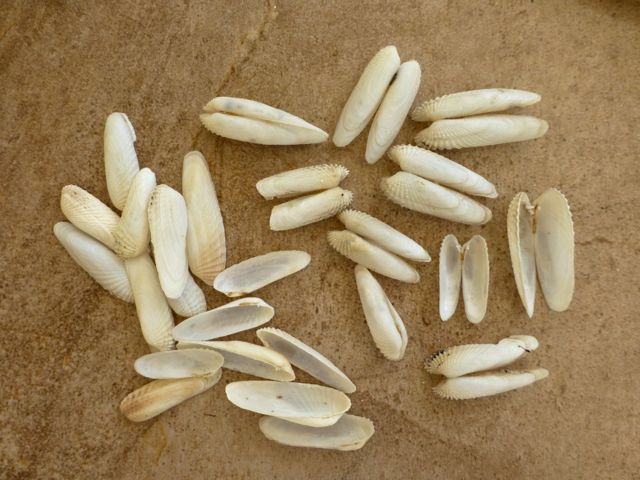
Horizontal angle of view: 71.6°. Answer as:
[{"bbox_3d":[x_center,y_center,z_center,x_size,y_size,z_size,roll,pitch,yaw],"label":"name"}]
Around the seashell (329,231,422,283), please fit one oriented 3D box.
[{"bbox_3d":[0.032,0.010,0.260,0.057,0.012,0.014,26,82,4],"label":"seashell"}]

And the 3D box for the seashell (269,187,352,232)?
[{"bbox_3d":[-0.006,-0.019,0.266,0.051,0.011,0.016,-17,81,-3],"label":"seashell"}]

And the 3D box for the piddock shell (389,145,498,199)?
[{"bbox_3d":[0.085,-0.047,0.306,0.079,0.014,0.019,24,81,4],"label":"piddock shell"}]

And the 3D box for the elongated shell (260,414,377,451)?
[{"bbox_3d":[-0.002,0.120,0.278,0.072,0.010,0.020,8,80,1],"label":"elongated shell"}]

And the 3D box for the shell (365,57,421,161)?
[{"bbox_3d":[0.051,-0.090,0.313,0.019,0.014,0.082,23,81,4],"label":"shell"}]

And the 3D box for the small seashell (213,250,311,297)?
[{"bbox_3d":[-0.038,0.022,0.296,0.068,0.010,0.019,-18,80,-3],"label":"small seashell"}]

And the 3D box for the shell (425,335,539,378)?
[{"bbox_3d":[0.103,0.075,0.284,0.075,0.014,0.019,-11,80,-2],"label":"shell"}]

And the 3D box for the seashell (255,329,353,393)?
[{"bbox_3d":[-0.008,0.068,0.250,0.063,0.011,0.014,30,82,5],"label":"seashell"}]

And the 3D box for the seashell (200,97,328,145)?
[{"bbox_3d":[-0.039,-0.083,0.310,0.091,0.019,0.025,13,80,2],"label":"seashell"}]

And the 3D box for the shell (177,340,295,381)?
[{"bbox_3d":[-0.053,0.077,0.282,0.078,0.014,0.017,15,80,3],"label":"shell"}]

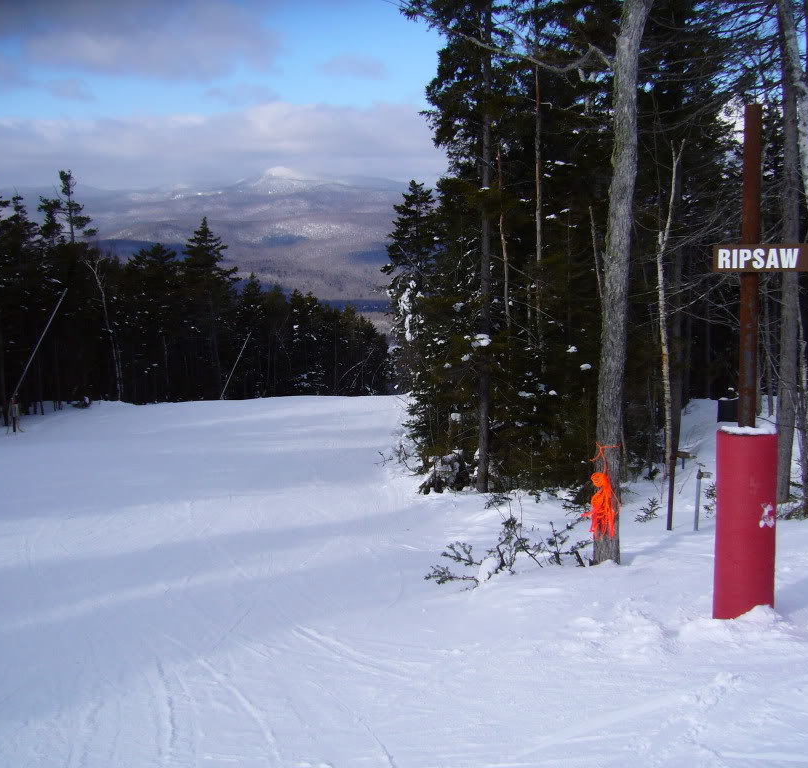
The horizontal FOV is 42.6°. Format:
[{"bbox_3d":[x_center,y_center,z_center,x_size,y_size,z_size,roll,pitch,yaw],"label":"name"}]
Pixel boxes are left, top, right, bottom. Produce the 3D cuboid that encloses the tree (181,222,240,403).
[{"bbox_3d":[-11.097,-4.220,59.041,3.419,10.528,3.419,0,10,0],"label":"tree"}]

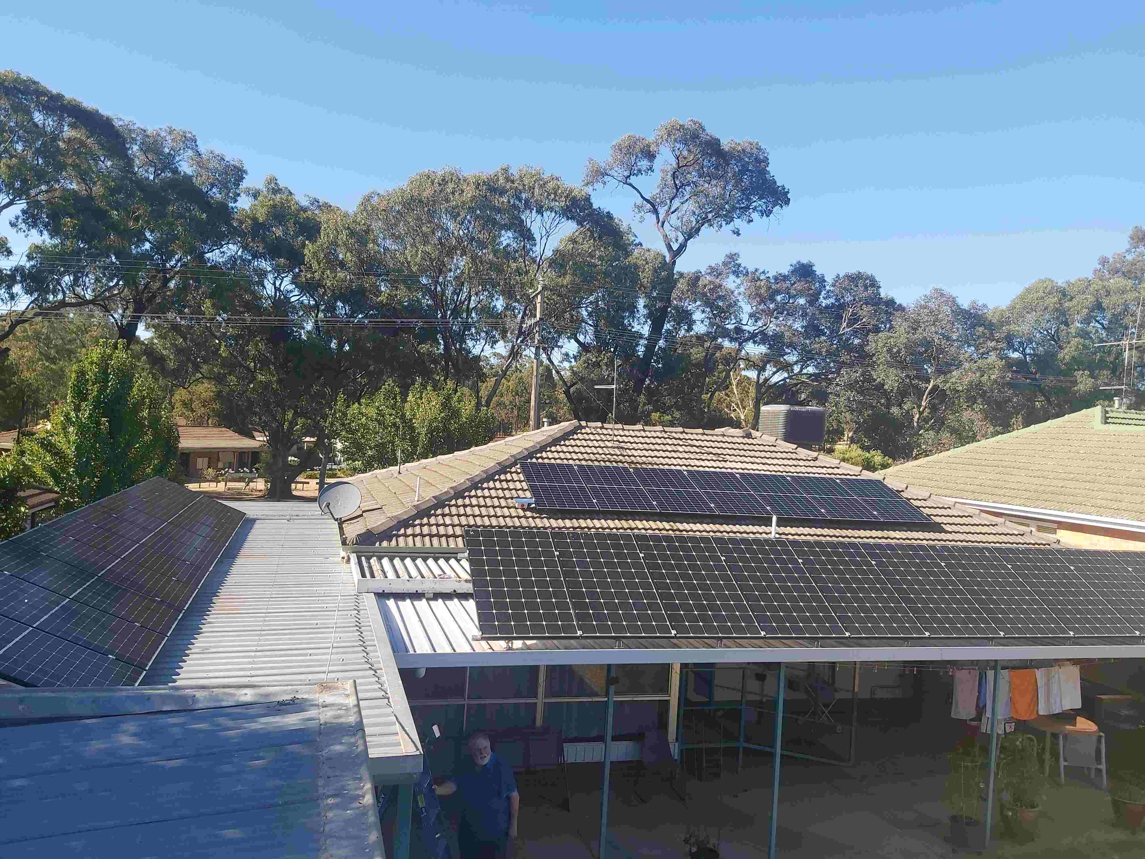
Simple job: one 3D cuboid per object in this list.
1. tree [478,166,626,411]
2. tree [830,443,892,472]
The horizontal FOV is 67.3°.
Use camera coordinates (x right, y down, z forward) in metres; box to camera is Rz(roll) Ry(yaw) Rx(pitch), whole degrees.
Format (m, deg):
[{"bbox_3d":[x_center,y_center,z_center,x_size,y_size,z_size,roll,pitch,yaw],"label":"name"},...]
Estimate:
[{"bbox_3d":[-1.604,-4.633,45.875,7.800,18.950,7.800,3,-1,-2],"label":"tree"},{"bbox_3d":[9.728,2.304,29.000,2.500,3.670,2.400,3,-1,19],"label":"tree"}]

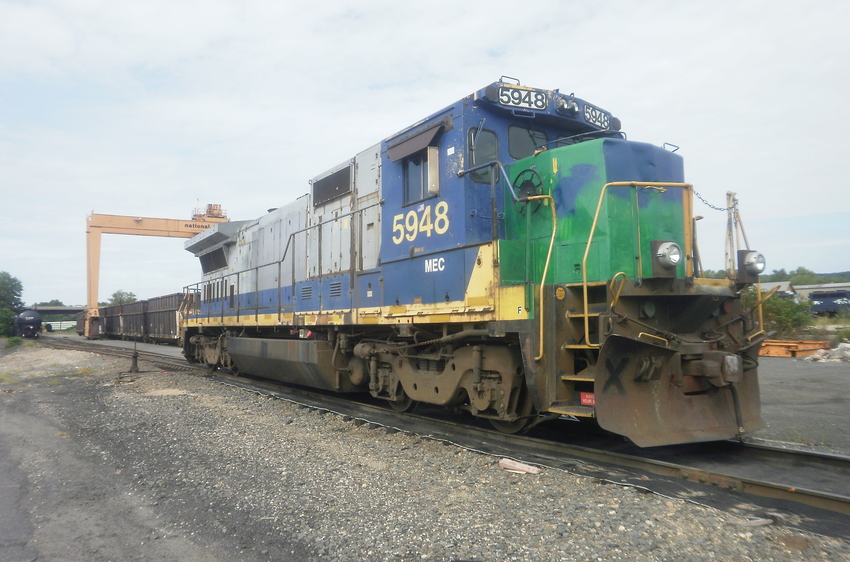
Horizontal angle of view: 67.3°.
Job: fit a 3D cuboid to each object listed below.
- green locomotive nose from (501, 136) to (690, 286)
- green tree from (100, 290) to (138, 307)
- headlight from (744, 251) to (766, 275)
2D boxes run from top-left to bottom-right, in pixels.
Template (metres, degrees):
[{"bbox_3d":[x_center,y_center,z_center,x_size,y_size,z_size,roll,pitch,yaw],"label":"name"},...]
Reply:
[{"bbox_3d":[2.167,-0.761,8.040,1.454,1.646,1.727,2,-5,-32],"label":"green locomotive nose"},{"bbox_3d":[-107.638,10.947,225.000,12.500,15.000,12.500,1,-5,-26],"label":"green tree"},{"bbox_3d":[3.650,-0.197,7.067,0.232,0.232,0.162,2,-5,-32],"label":"headlight"}]

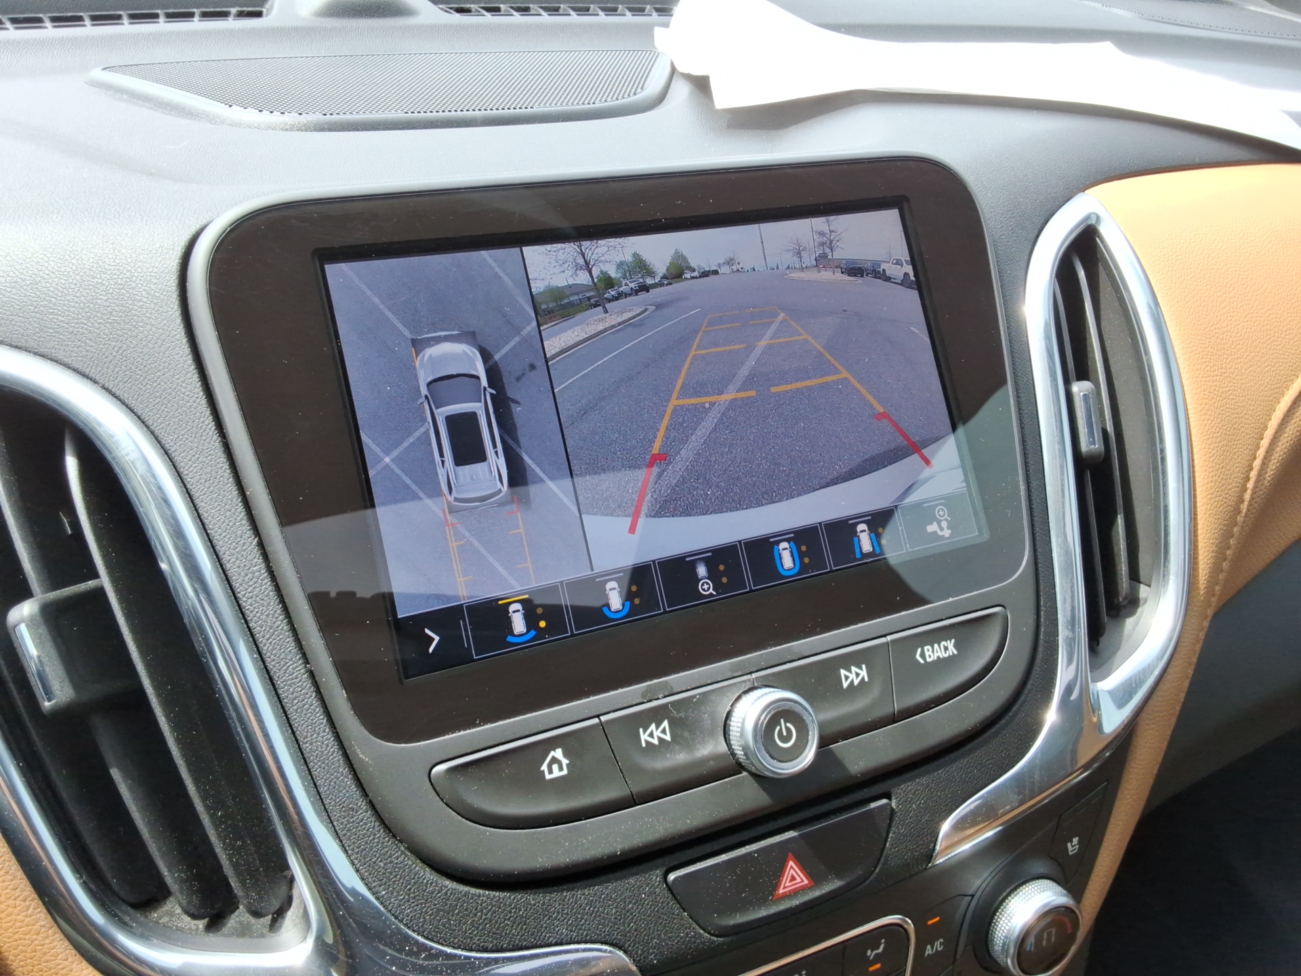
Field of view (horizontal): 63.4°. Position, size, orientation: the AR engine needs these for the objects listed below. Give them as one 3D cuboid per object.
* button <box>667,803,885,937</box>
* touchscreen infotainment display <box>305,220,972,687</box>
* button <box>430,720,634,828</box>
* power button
[{"bbox_3d":[0.036,0.101,0.280,0.068,0.021,0.009,-11,-4,-21],"label":"button"},{"bbox_3d":[0.008,-0.020,0.295,0.175,0.106,0.010,-11,-4,-21],"label":"touchscreen infotainment display"},{"bbox_3d":[-0.028,0.073,0.258,0.049,0.024,0.008,-11,-4,-21],"label":"button"},{"bbox_3d":[0.032,0.063,0.273,0.022,0.022,0.013,-11,-4,-21],"label":"power button"}]

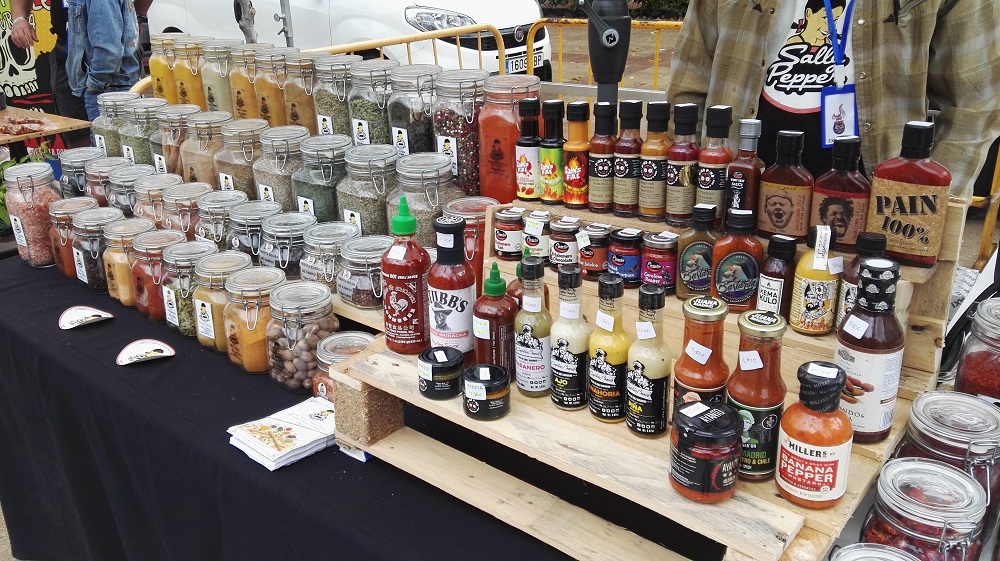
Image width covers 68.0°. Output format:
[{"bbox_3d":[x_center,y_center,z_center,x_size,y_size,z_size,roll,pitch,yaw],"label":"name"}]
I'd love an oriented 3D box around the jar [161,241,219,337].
[{"bbox_3d":[-0.582,0.020,1.424,0.108,0.163,0.114,17,26,40],"label":"jar"}]

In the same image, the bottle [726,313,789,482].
[{"bbox_3d":[0.258,0.114,0.743,0.054,0.167,0.054,12,23,34],"label":"bottle"}]

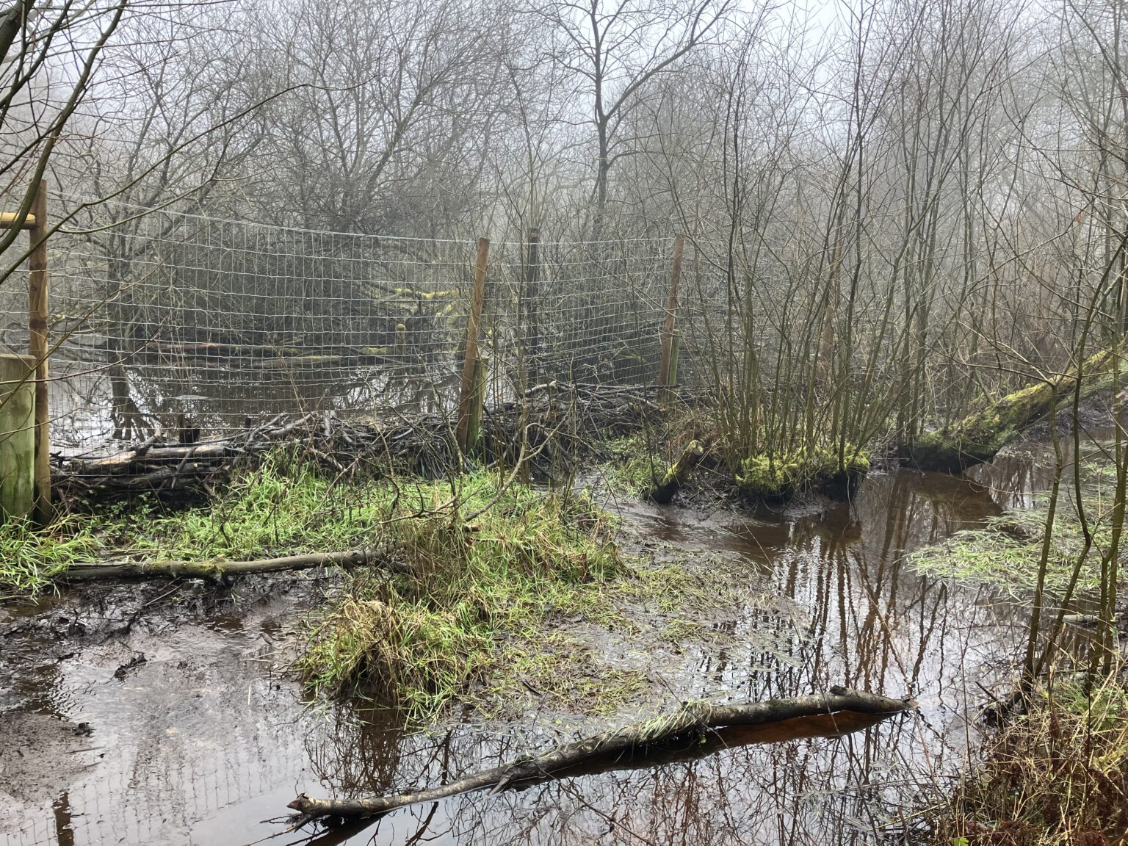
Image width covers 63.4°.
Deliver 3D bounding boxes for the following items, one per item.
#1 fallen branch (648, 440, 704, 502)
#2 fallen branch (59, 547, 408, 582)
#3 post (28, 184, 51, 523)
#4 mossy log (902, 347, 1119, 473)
[{"bbox_3d":[0.918,0.388,7.288,0.170,0.542,0.170,35,8,0],"label":"fallen branch"},{"bbox_3d":[-1.658,0.699,4.611,1.694,0.110,0.120,-1,5,-6],"label":"fallen branch"},{"bbox_3d":[-3.292,-0.421,5.750,0.112,2.161,0.112,2,4,0],"label":"post"},{"bbox_3d":[4.353,-0.131,8.800,2.163,0.420,0.420,-28,-6,20],"label":"mossy log"}]

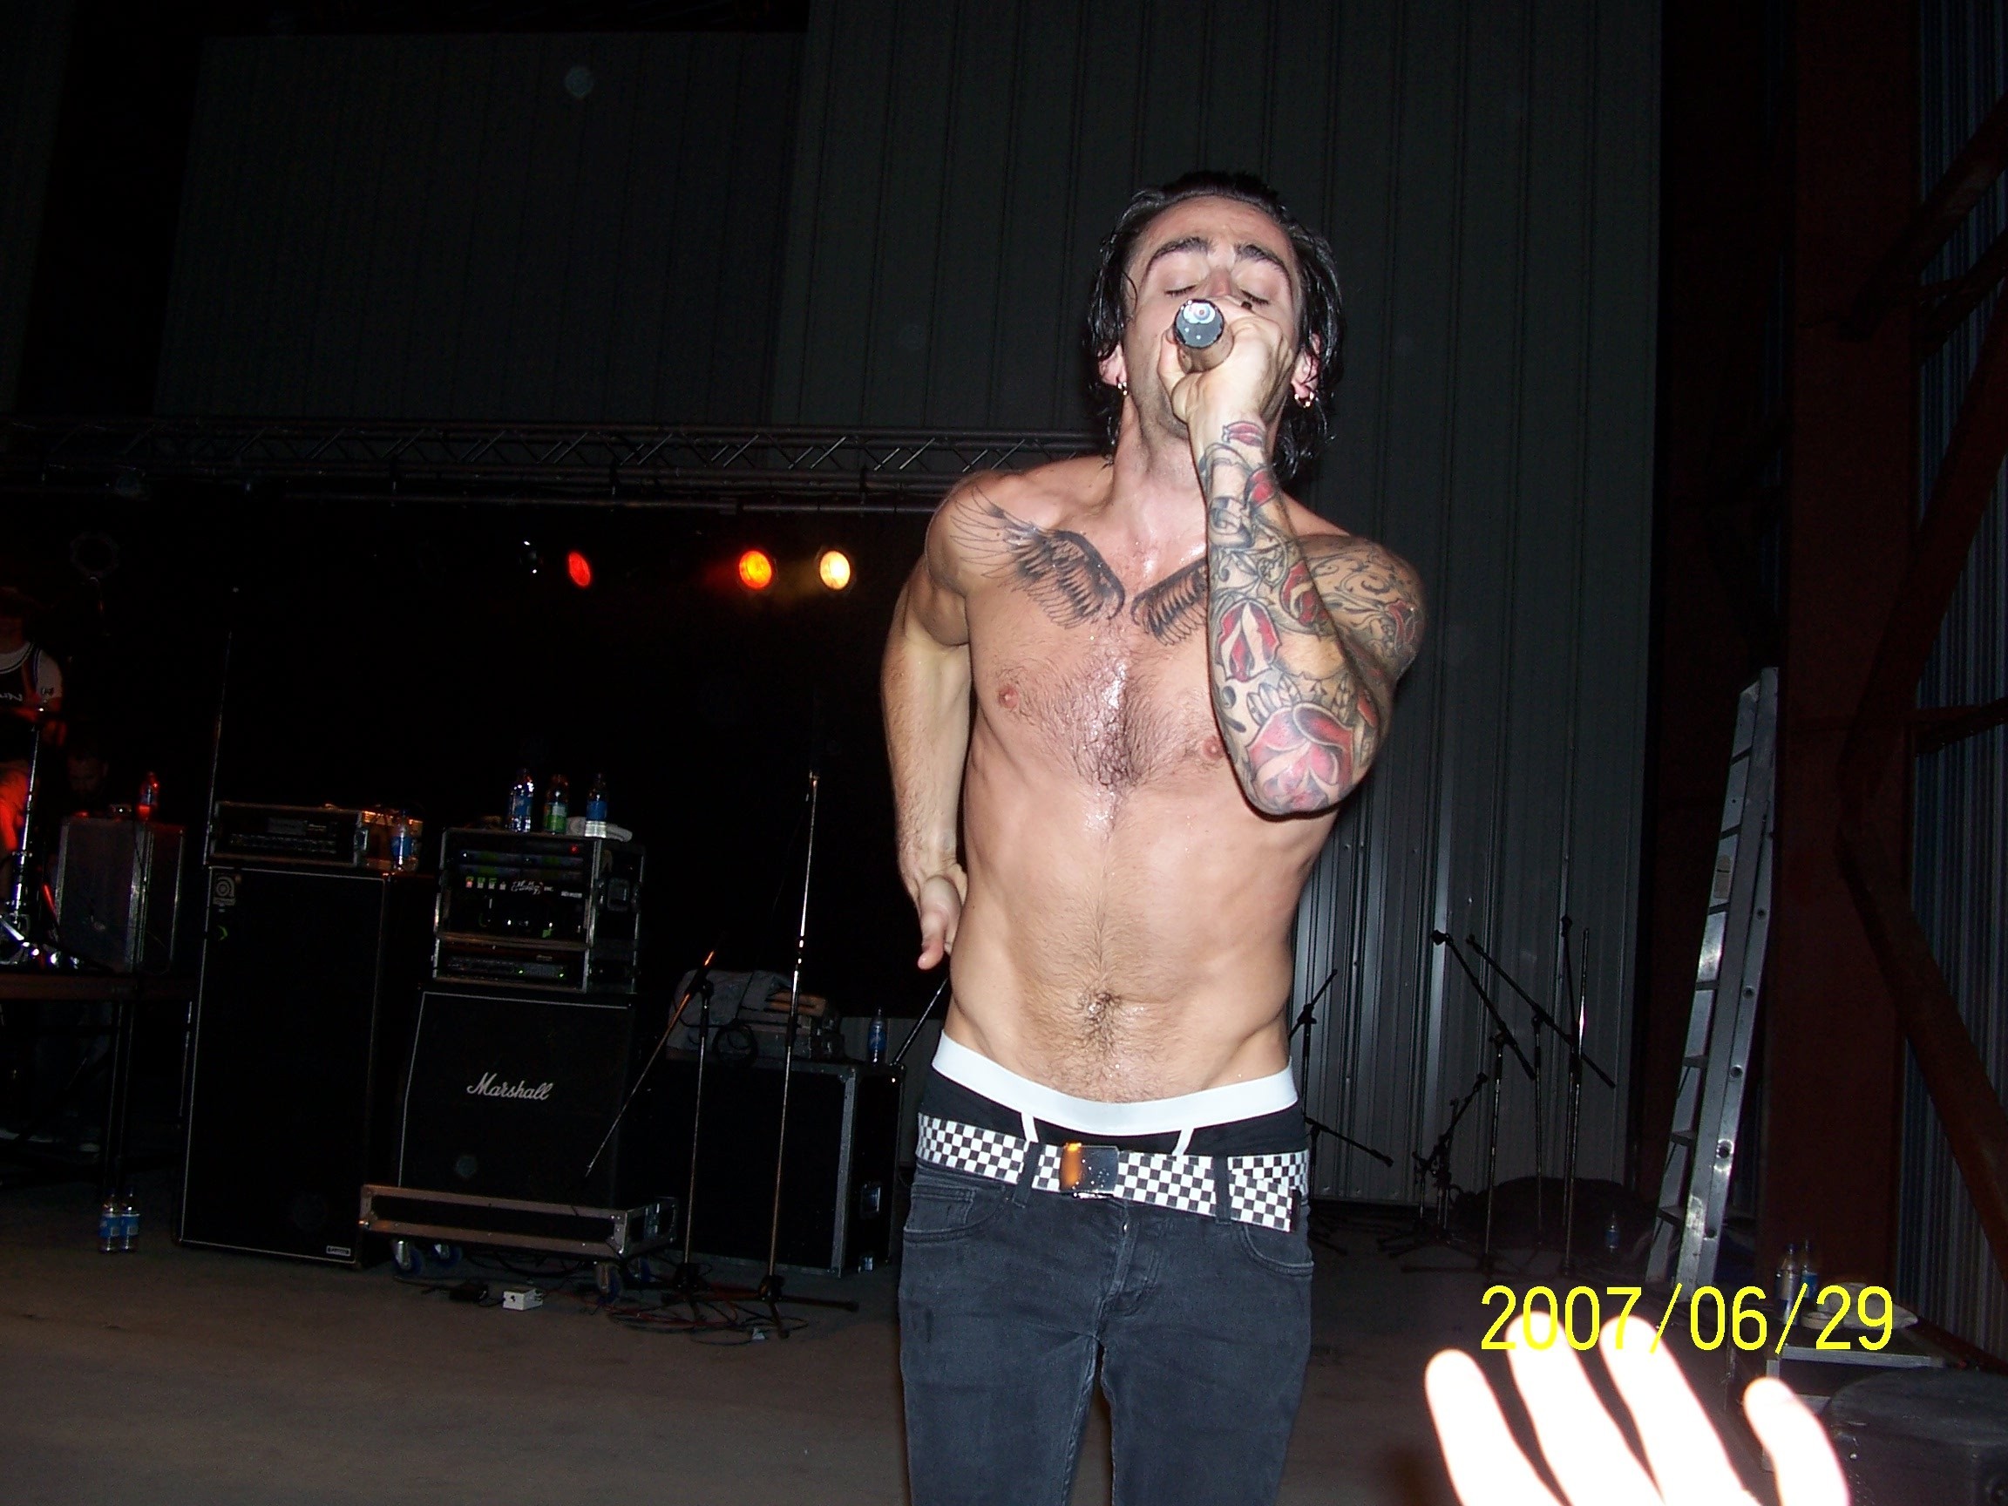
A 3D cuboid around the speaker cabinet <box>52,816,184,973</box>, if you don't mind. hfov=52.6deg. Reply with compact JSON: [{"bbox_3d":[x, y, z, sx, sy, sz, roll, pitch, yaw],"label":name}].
[{"bbox_3d":[-3.507,0.565,8.046,0.360,0.600,0.370,3,-6,6],"label":"speaker cabinet"}]

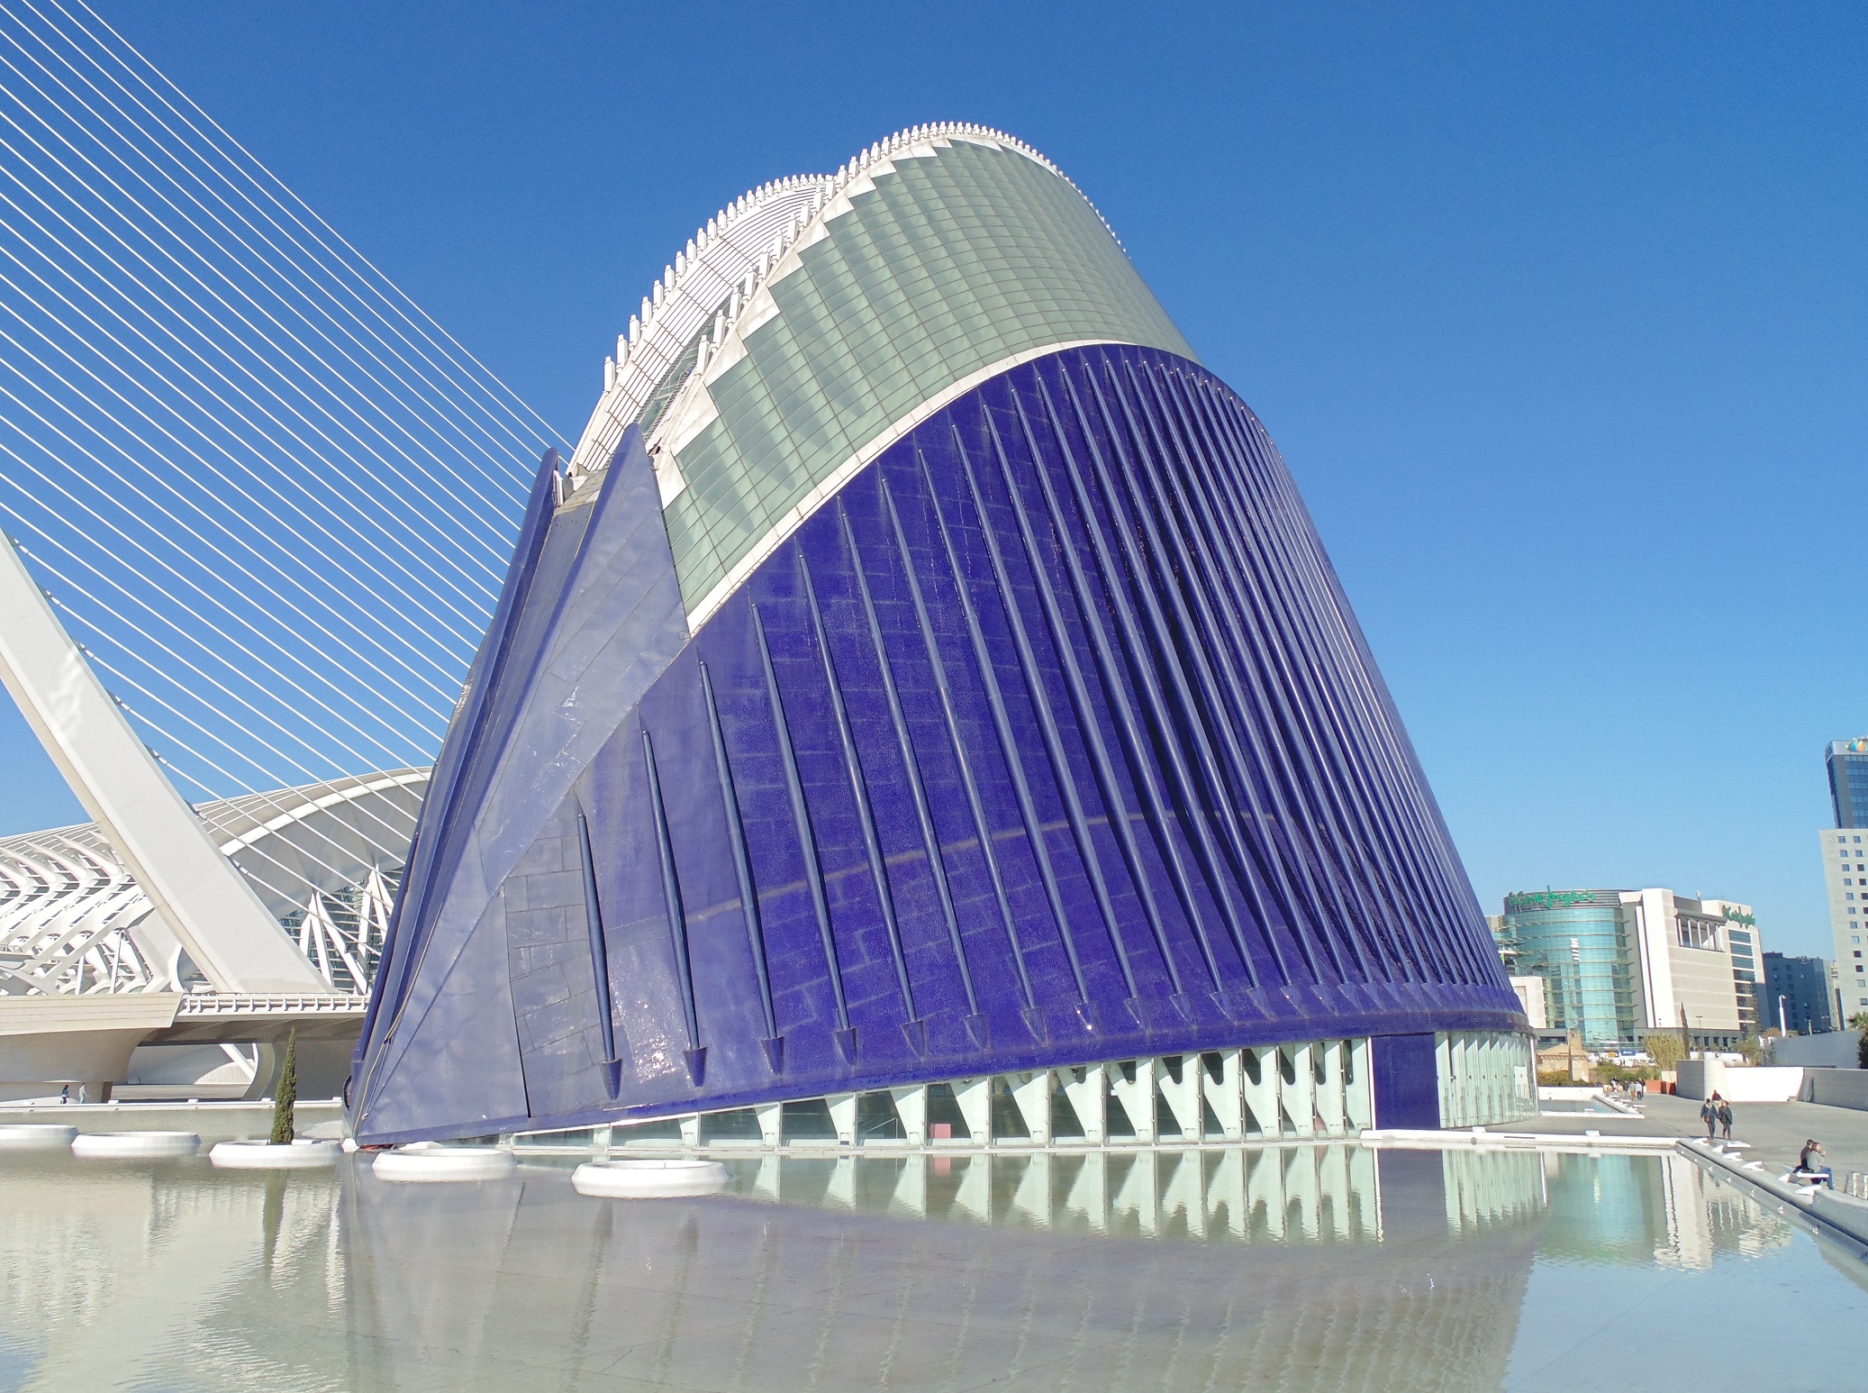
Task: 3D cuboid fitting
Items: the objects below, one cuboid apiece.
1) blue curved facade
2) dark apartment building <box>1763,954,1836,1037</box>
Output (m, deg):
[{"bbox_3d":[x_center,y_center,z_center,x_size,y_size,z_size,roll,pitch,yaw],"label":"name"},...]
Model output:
[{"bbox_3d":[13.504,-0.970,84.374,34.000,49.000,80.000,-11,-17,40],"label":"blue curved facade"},{"bbox_3d":[283.894,99.279,480.000,21.000,29.000,15.000,-2,-14,10],"label":"dark apartment building"}]

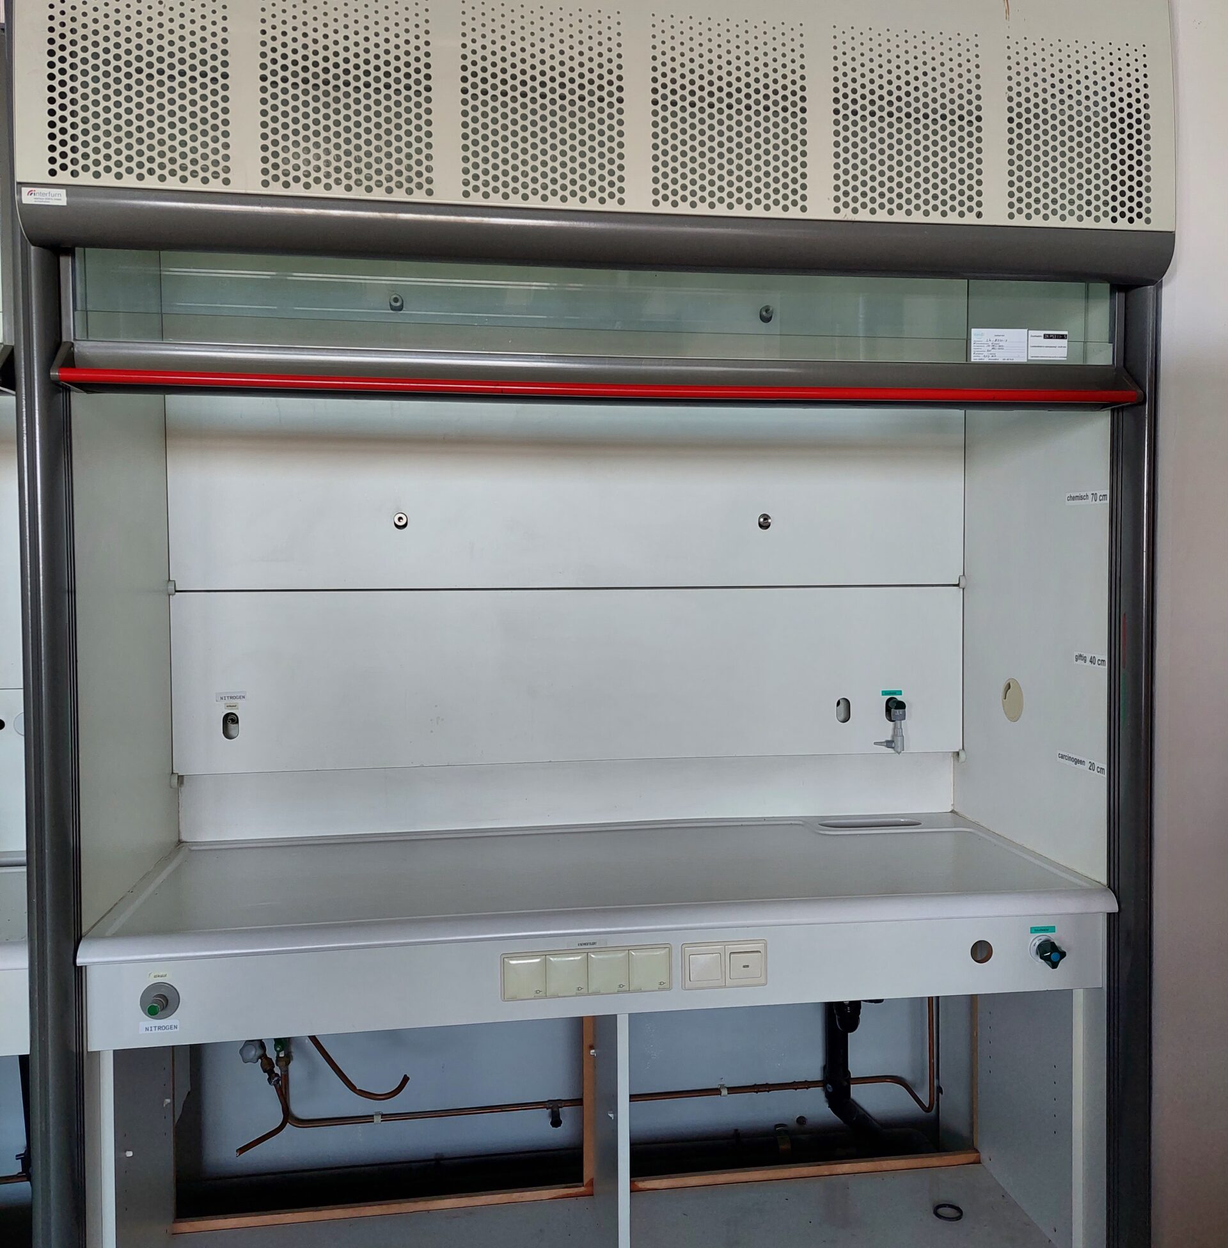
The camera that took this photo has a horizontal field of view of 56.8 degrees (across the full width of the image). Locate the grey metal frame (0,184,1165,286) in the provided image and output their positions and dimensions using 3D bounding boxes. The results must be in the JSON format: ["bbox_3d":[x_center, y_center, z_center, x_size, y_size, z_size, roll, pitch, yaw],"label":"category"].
[{"bbox_3d":[0.034,-0.604,1.795,1.800,0.074,0.092,-1,2,-8],"label":"grey metal frame"}]

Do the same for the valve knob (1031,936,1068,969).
[{"bbox_3d":[0.782,0.591,2.032,0.050,0.050,0.053,-1,2,-8],"label":"valve knob"}]

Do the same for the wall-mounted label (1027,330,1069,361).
[{"bbox_3d":[0.753,-0.482,1.966,0.072,0.049,0.003,-1,2,-8],"label":"wall-mounted label"}]

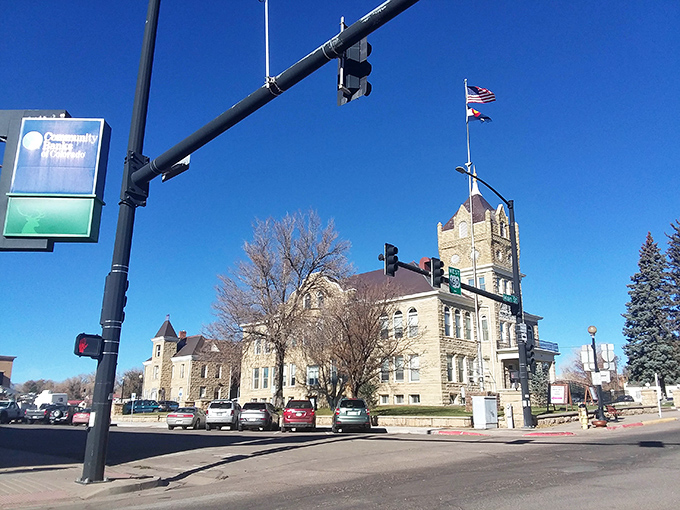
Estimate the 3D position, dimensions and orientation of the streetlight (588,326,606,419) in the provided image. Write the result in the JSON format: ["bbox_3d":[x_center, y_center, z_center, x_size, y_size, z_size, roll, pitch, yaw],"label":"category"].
[{"bbox_3d":[13.047,5.991,26.950,0.450,4.760,0.450,0,-16,0],"label":"streetlight"}]

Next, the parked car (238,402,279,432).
[{"bbox_3d":[-5.012,10.320,33.849,1.860,1.680,4.620,0,-16,0],"label":"parked car"}]

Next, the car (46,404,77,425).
[{"bbox_3d":[-25.394,14.976,49.765,1.770,1.740,4.400,3,-16,-9],"label":"car"}]

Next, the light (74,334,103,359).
[{"bbox_3d":[-4.955,1.783,10.450,0.450,0.440,0.250,15,-22,-42],"label":"light"}]

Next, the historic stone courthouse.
[{"bbox_3d":[7.314,5.475,67.277,22.700,26.500,37.200,15,-22,-42],"label":"historic stone courthouse"}]

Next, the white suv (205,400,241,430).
[{"bbox_3d":[-7.302,10.631,35.071,1.870,1.830,4.800,1,-16,-1],"label":"white suv"}]

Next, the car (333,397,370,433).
[{"bbox_3d":[0.515,9.162,30.434,1.820,1.720,4.580,1,-16,-3],"label":"car"}]

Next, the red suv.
[{"bbox_3d":[-2.538,9.847,32.490,1.850,1.720,4.700,2,-16,-4],"label":"red suv"}]

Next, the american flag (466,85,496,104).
[{"bbox_3d":[11.120,-12.504,41.476,2.300,1.600,0.500,0,-16,0],"label":"american flag"}]

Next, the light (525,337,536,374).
[{"bbox_3d":[9.661,5.072,26.900,0.420,1.200,0.450,15,-22,-42],"label":"light"}]

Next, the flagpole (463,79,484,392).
[{"bbox_3d":[9.702,-2.004,38.512,0.300,24.616,0.300,0,-16,0],"label":"flagpole"}]

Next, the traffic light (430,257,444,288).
[{"bbox_3d":[4.219,0.785,23.000,0.480,1.240,0.450,15,-22,-42],"label":"traffic light"}]

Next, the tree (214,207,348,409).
[{"bbox_3d":[-5.682,5.139,54.124,13.000,20.399,12.300,0,-16,0],"label":"tree"}]

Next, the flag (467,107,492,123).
[{"bbox_3d":[9.994,-10.044,38.000,1.750,1.150,0.400,-1,-16,7],"label":"flag"}]

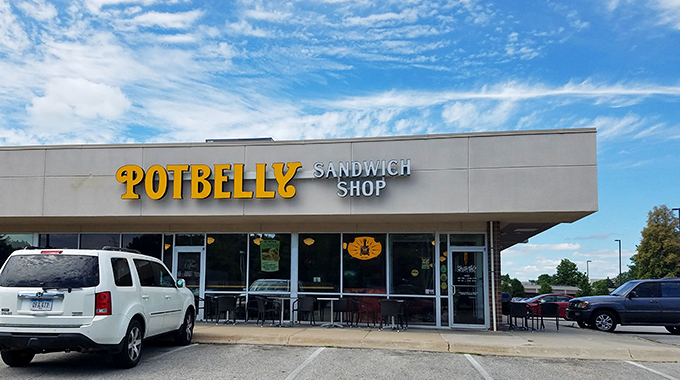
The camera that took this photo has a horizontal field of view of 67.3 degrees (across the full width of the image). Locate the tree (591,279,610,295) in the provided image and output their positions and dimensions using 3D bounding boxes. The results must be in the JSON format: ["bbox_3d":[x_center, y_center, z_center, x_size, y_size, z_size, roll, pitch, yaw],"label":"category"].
[{"bbox_3d":[29.600,11.800,58.000,2.400,3.300,2.400,0,-10,0],"label":"tree"}]

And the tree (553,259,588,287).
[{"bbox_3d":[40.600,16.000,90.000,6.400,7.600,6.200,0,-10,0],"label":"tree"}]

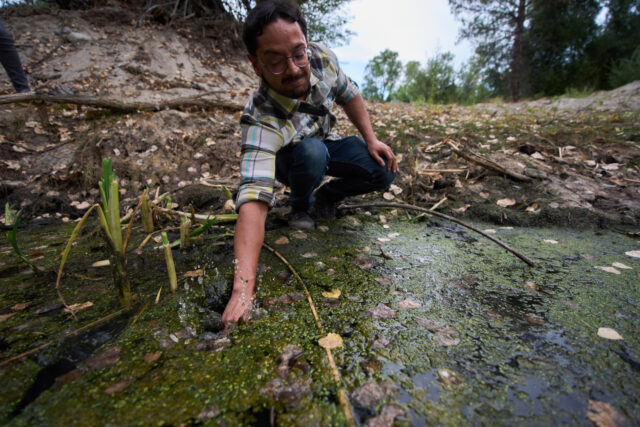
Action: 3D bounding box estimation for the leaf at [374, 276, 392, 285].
[{"bbox_3d":[0.234,0.242,1.030,0.059,0.012,0.052,-2,16,-6],"label":"leaf"}]

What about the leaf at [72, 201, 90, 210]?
[{"bbox_3d":[-1.264,-0.046,1.503,0.098,0.020,0.053,22,39,21],"label":"leaf"}]

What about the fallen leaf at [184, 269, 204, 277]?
[{"bbox_3d":[-0.477,0.227,1.080,0.067,0.015,0.049,-5,16,-18],"label":"fallen leaf"}]

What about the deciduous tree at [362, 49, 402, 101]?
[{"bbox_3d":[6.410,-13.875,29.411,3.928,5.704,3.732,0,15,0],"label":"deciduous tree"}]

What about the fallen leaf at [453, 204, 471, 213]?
[{"bbox_3d":[0.806,-0.029,1.620,0.090,0.030,0.060,2,16,6],"label":"fallen leaf"}]

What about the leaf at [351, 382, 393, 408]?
[{"bbox_3d":[0.108,0.366,0.575,0.089,0.018,0.050,-1,16,-4],"label":"leaf"}]

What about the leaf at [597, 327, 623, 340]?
[{"bbox_3d":[0.742,0.309,0.734,0.050,0.010,0.056,5,13,22],"label":"leaf"}]

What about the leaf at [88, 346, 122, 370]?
[{"bbox_3d":[-0.506,0.342,0.672,0.065,0.012,0.061,-6,16,-20],"label":"leaf"}]

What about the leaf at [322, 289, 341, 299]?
[{"bbox_3d":[0.040,0.265,0.935,0.062,0.020,0.051,-2,16,-6],"label":"leaf"}]

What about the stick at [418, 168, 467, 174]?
[{"bbox_3d":[0.790,-0.273,1.850,0.325,0.018,0.030,0,15,0],"label":"stick"}]

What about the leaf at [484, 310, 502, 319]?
[{"bbox_3d":[0.494,0.293,0.817,0.027,0.008,0.045,-12,17,-44],"label":"leaf"}]

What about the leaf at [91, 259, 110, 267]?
[{"bbox_3d":[-0.759,0.176,0.989,0.052,0.008,0.047,-9,17,-29],"label":"leaf"}]

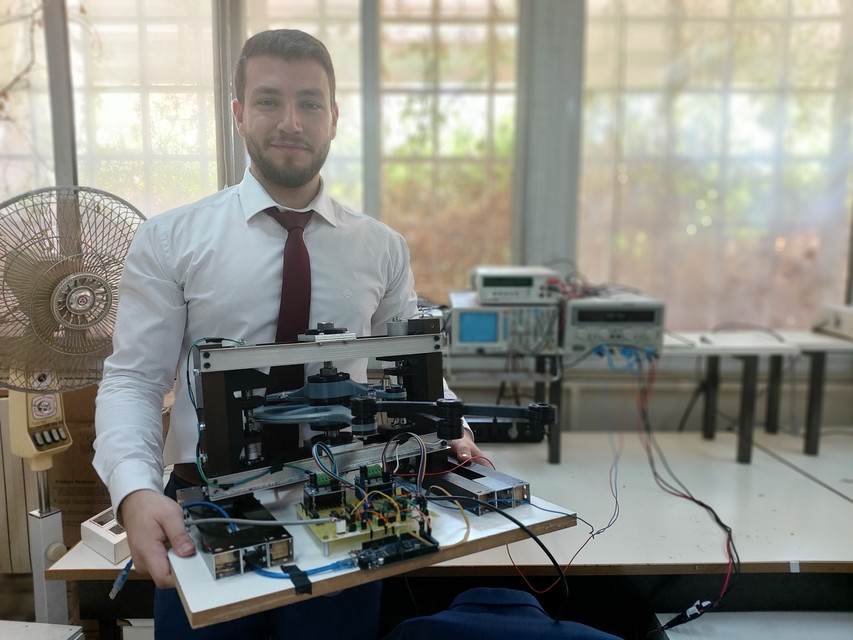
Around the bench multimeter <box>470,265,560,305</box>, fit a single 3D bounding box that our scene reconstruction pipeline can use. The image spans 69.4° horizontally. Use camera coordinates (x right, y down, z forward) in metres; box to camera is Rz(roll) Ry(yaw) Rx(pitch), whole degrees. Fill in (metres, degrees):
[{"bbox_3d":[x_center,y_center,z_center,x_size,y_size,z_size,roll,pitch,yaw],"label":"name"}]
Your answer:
[{"bbox_3d":[0.248,-0.100,1.804,0.217,0.086,0.290,0,8,0],"label":"bench multimeter"}]

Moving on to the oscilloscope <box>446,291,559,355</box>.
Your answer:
[{"bbox_3d":[0.208,0.001,1.834,0.285,0.125,0.385,0,8,0],"label":"oscilloscope"}]

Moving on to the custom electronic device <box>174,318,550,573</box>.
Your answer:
[{"bbox_3d":[-0.098,0.148,0.892,0.462,0.266,0.373,-3,2,-29],"label":"custom electronic device"}]

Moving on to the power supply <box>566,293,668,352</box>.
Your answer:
[{"bbox_3d":[0.493,0.009,1.751,0.255,0.145,0.275,0,8,0],"label":"power supply"}]

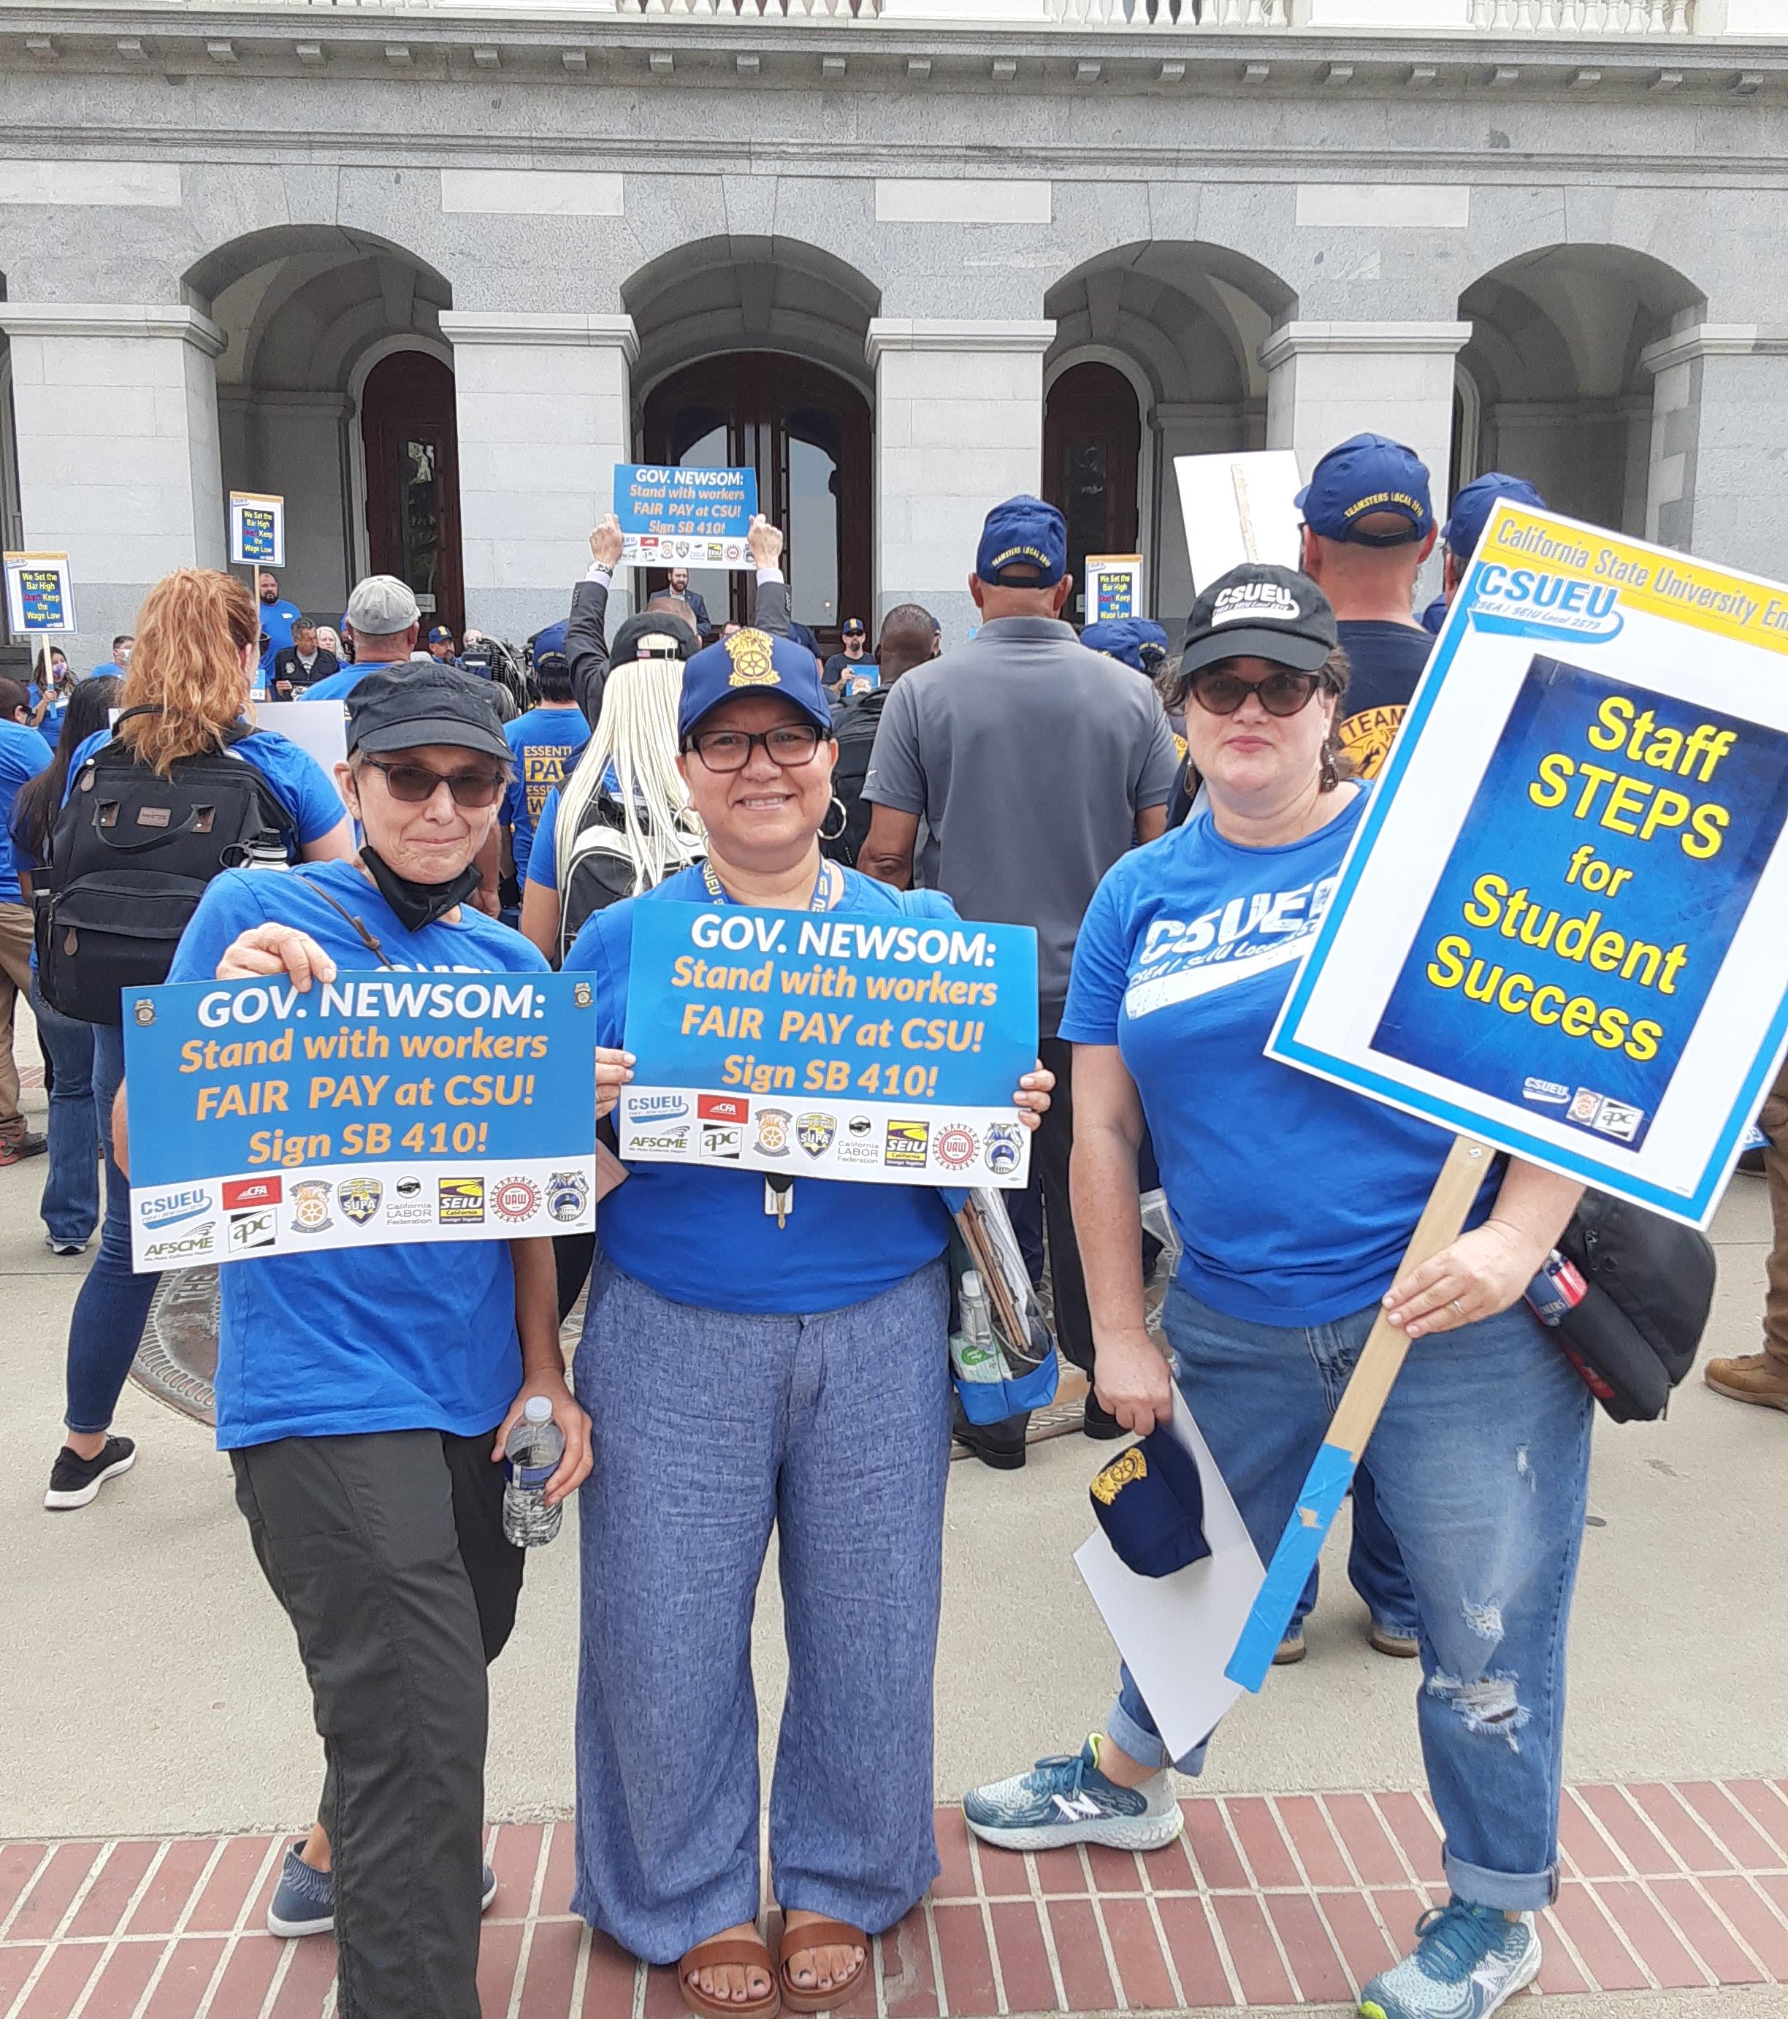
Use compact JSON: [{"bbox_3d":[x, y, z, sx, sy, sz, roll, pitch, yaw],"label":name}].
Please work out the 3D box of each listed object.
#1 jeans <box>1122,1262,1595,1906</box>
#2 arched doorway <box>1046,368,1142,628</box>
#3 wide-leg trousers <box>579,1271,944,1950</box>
[{"bbox_3d":[0.543,0.625,2.291,0.560,0.810,0.380,4,10,24],"label":"jeans"},{"bbox_3d":[2.147,-4.899,20.067,1.080,4.000,0.300,-1,10,-4],"label":"arched doorway"},{"bbox_3d":[-0.152,0.663,2.189,0.430,0.880,0.310,0,10,3],"label":"wide-leg trousers"}]

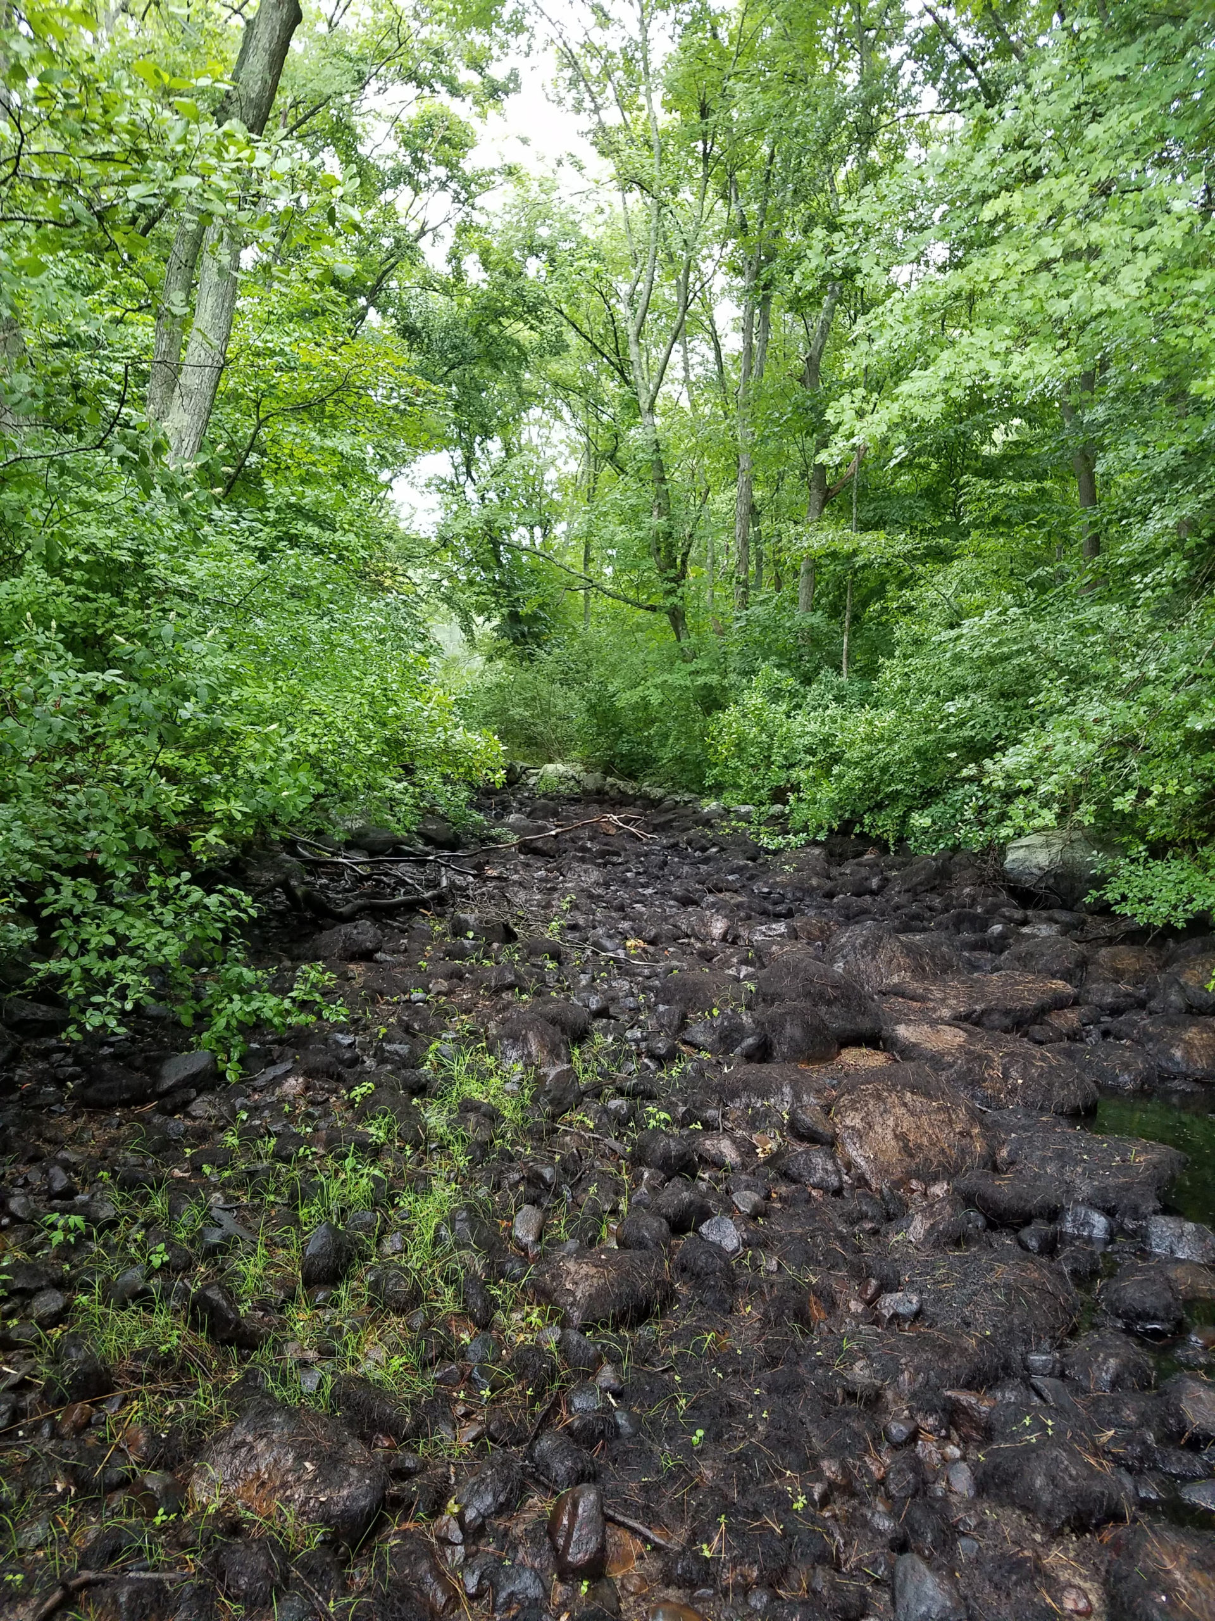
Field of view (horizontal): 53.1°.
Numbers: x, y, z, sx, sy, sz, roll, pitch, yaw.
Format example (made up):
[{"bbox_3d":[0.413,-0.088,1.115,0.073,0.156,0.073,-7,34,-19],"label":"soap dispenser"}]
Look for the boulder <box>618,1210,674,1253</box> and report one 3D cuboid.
[{"bbox_3d":[0.109,1.216,3.506,0.164,0.105,0.139,0,4,0],"label":"boulder"}]

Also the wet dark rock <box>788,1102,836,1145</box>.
[{"bbox_3d":[0.752,1.129,4.397,0.197,0.138,0.158,0,4,0],"label":"wet dark rock"}]

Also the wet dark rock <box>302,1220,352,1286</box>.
[{"bbox_3d":[-0.736,1.161,3.191,0.129,0.164,0.109,1,5,0],"label":"wet dark rock"}]

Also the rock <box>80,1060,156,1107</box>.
[{"bbox_3d":[-1.857,1.034,4.616,0.256,0.163,0.192,1,5,0],"label":"rock"}]

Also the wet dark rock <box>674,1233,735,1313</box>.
[{"bbox_3d":[0.241,1.147,3.027,0.151,0.171,0.203,0,5,5],"label":"wet dark rock"}]

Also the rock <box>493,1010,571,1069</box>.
[{"bbox_3d":[-0.314,0.949,5.032,0.319,0.225,0.287,0,5,-4],"label":"rock"}]

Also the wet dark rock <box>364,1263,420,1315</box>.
[{"bbox_3d":[-0.539,1.202,3.060,0.134,0.108,0.121,1,5,0],"label":"wet dark rock"}]

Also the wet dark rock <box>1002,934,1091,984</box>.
[{"bbox_3d":[2.481,0.834,6.891,0.455,0.273,0.364,0,4,0],"label":"wet dark rock"}]

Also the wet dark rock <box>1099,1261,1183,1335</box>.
[{"bbox_3d":[1.349,1.234,3.079,0.190,0.164,0.162,0,4,0],"label":"wet dark rock"}]

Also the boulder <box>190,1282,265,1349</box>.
[{"bbox_3d":[-0.904,1.199,2.893,0.171,0.130,0.120,3,5,25],"label":"boulder"}]

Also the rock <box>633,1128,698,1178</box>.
[{"bbox_3d":[0.189,1.123,3.994,0.206,0.140,0.186,1,5,0],"label":"rock"}]

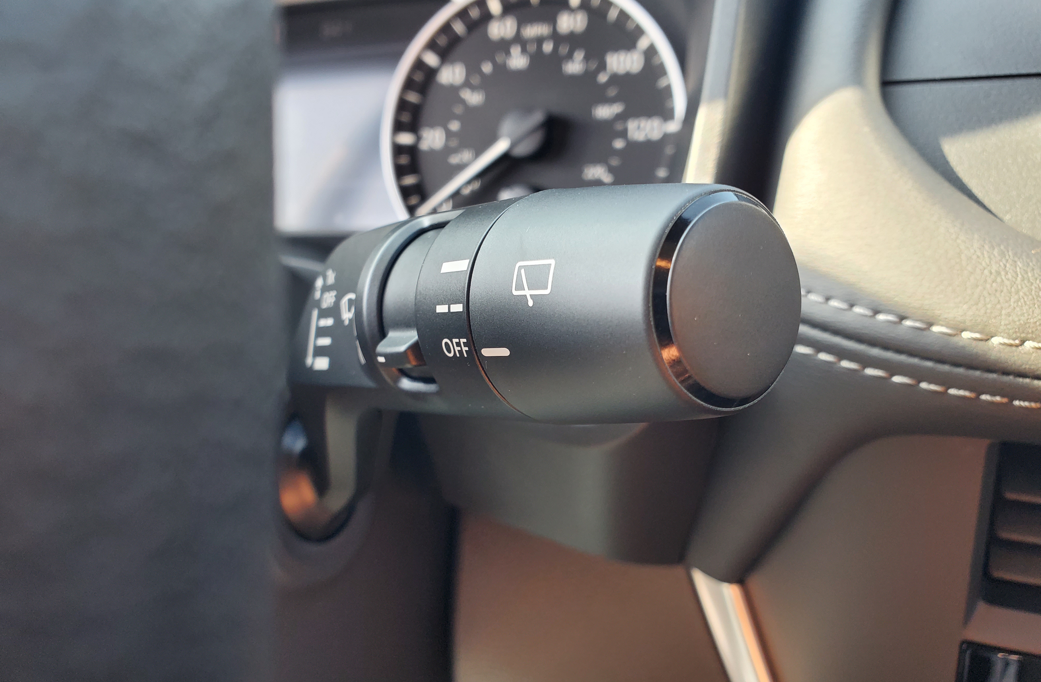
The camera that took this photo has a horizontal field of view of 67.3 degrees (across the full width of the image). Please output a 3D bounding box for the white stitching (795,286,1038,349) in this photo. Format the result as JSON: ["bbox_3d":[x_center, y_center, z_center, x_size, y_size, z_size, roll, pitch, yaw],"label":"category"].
[{"bbox_3d":[0.066,-0.004,0.134,0.003,0.003,0.042,-10,21,-36],"label":"white stitching"}]

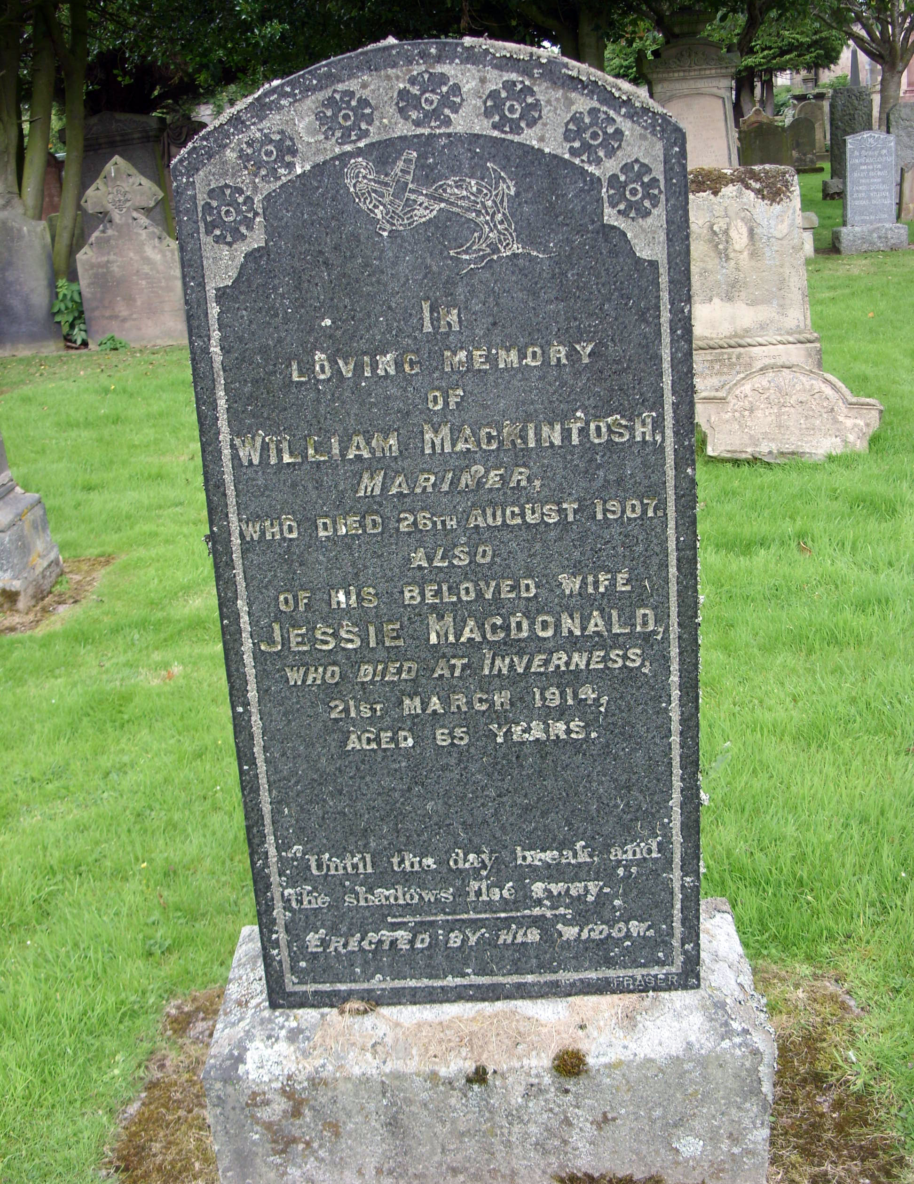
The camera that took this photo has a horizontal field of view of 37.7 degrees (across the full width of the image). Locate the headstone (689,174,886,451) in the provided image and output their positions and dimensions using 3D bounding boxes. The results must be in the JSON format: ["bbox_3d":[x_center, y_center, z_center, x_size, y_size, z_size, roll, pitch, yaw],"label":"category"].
[{"bbox_3d":[1.536,-1.338,6.400,0.950,1.330,0.400,-7,15,-10],"label":"headstone"}]

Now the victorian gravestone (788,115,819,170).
[{"bbox_3d":[7.513,-9.747,29.000,0.650,1.120,0.180,-5,15,0],"label":"victorian gravestone"}]

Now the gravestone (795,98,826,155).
[{"bbox_3d":[8.978,-11.815,34.000,0.770,1.320,0.200,-5,15,0],"label":"gravestone"}]

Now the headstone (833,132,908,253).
[{"bbox_3d":[4.477,-4.317,14.500,0.740,1.230,0.300,-5,15,0],"label":"headstone"}]

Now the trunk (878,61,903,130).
[{"bbox_3d":[10.693,-11.948,33.000,0.500,2.150,0.500,-5,15,0],"label":"trunk"}]

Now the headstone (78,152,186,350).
[{"bbox_3d":[-2.606,-2.731,10.800,0.800,1.500,0.160,-5,15,0],"label":"headstone"}]

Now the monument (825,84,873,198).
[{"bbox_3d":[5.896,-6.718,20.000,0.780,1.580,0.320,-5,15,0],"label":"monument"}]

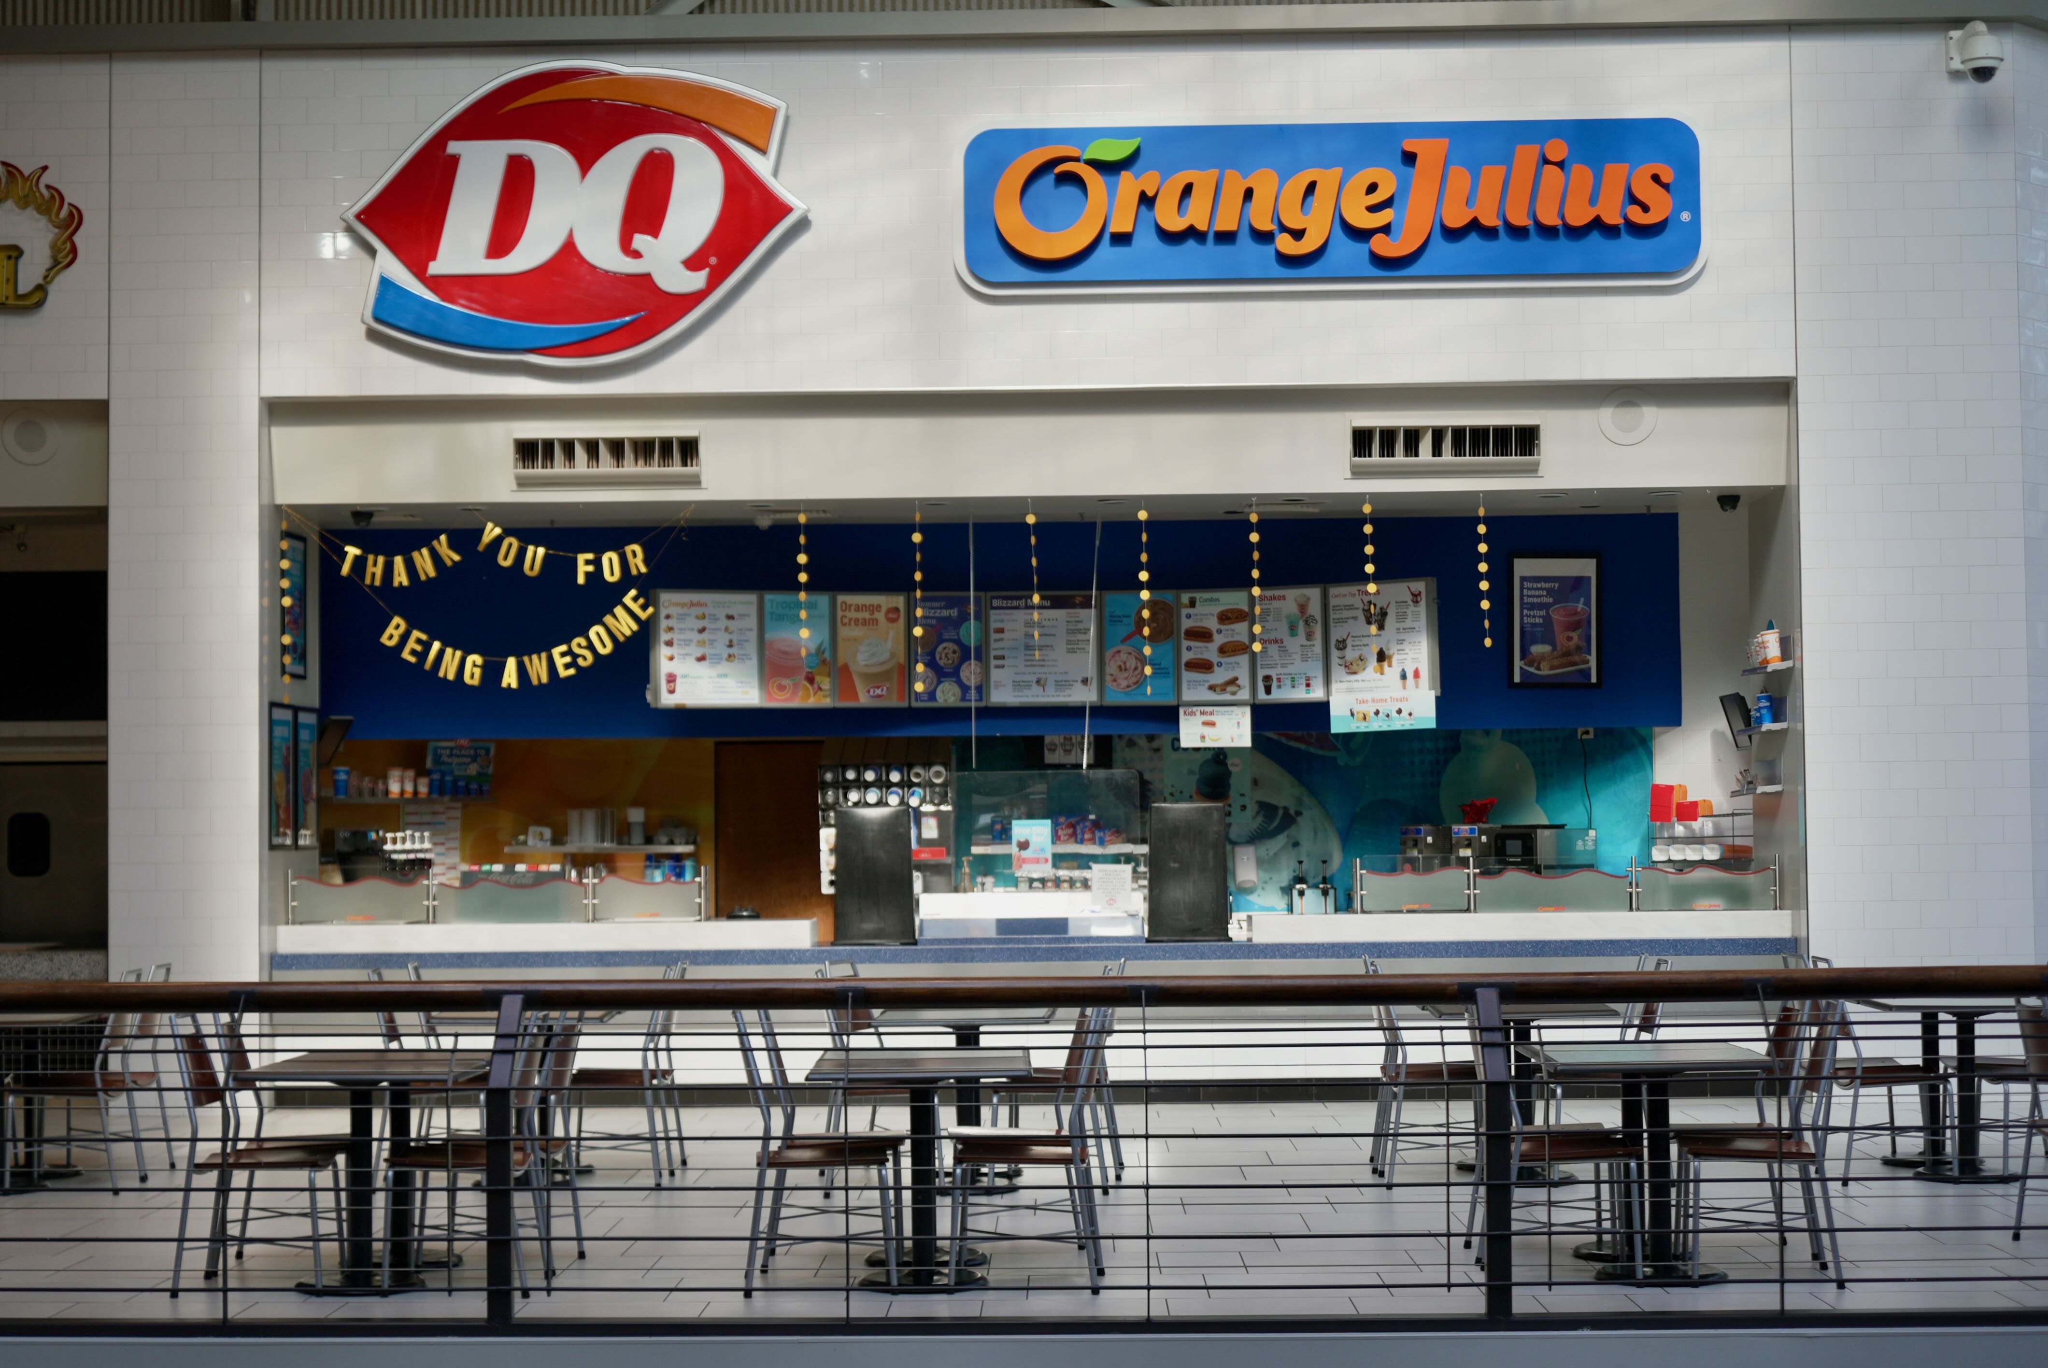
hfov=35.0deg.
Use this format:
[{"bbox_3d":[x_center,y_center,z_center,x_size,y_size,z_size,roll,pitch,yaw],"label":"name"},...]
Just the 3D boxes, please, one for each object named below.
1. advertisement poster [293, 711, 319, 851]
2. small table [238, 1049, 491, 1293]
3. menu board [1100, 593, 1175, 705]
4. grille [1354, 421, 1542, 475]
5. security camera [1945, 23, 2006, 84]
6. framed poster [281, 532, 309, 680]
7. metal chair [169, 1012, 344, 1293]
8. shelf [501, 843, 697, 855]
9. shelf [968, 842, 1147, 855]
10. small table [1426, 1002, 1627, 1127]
[{"bbox_3d":[-4.215,0.555,19.078,0.030,0.825,0.555,-1,-3,1],"label":"advertisement poster"},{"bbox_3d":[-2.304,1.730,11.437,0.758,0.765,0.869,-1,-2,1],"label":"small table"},{"bbox_3d":[0.702,-0.211,19.439,0.460,0.686,0.100,-1,-2,7],"label":"menu board"},{"bbox_3d":[2.363,-1.312,18.216,1.055,0.287,0.081,-1,11,1],"label":"grille"},{"bbox_3d":[5.211,-3.434,17.795,0.242,0.353,0.424,-1,-2,1],"label":"security camera"},{"bbox_3d":[-4.251,-0.453,18.919,0.035,0.835,0.570,-1,-3,1],"label":"framed poster"},{"bbox_3d":[-2.654,1.614,11.284,0.535,0.955,0.460,-1,-2,-1],"label":"metal chair"},{"bbox_3d":[-2.746,1.072,20.972,1.232,0.045,0.303,-1,-2,1],"label":"shelf"},{"bbox_3d":[0.211,0.978,19.256,1.088,0.070,0.280,-1,-3,1],"label":"shelf"},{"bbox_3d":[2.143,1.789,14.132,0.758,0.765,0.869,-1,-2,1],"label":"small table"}]

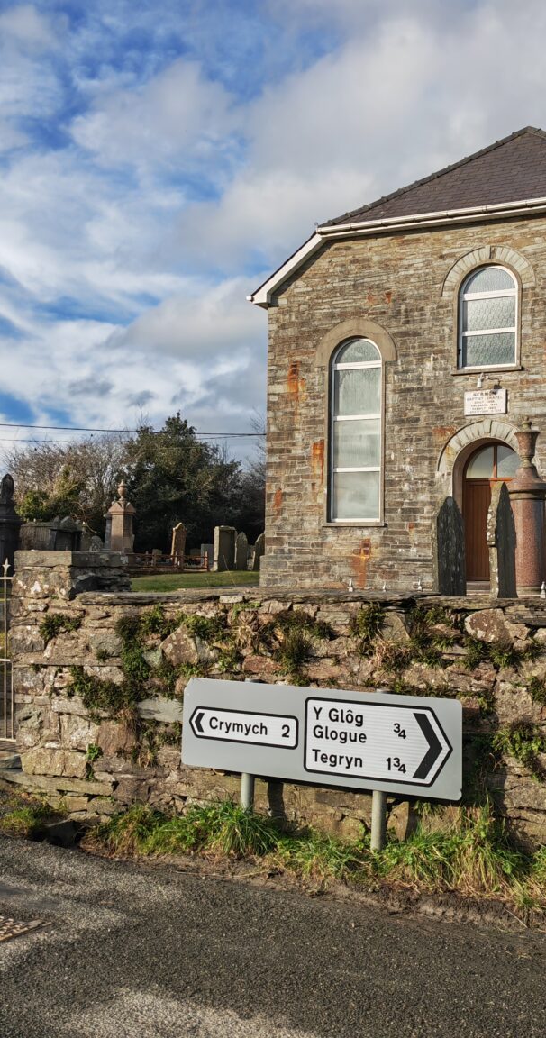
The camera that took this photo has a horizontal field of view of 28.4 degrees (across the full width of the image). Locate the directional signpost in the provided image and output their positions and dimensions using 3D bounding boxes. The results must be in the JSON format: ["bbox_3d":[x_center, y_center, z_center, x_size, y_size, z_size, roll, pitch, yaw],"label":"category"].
[{"bbox_3d":[0.259,1.521,6.674,2.000,0.947,0.140,-1,-5,33],"label":"directional signpost"}]

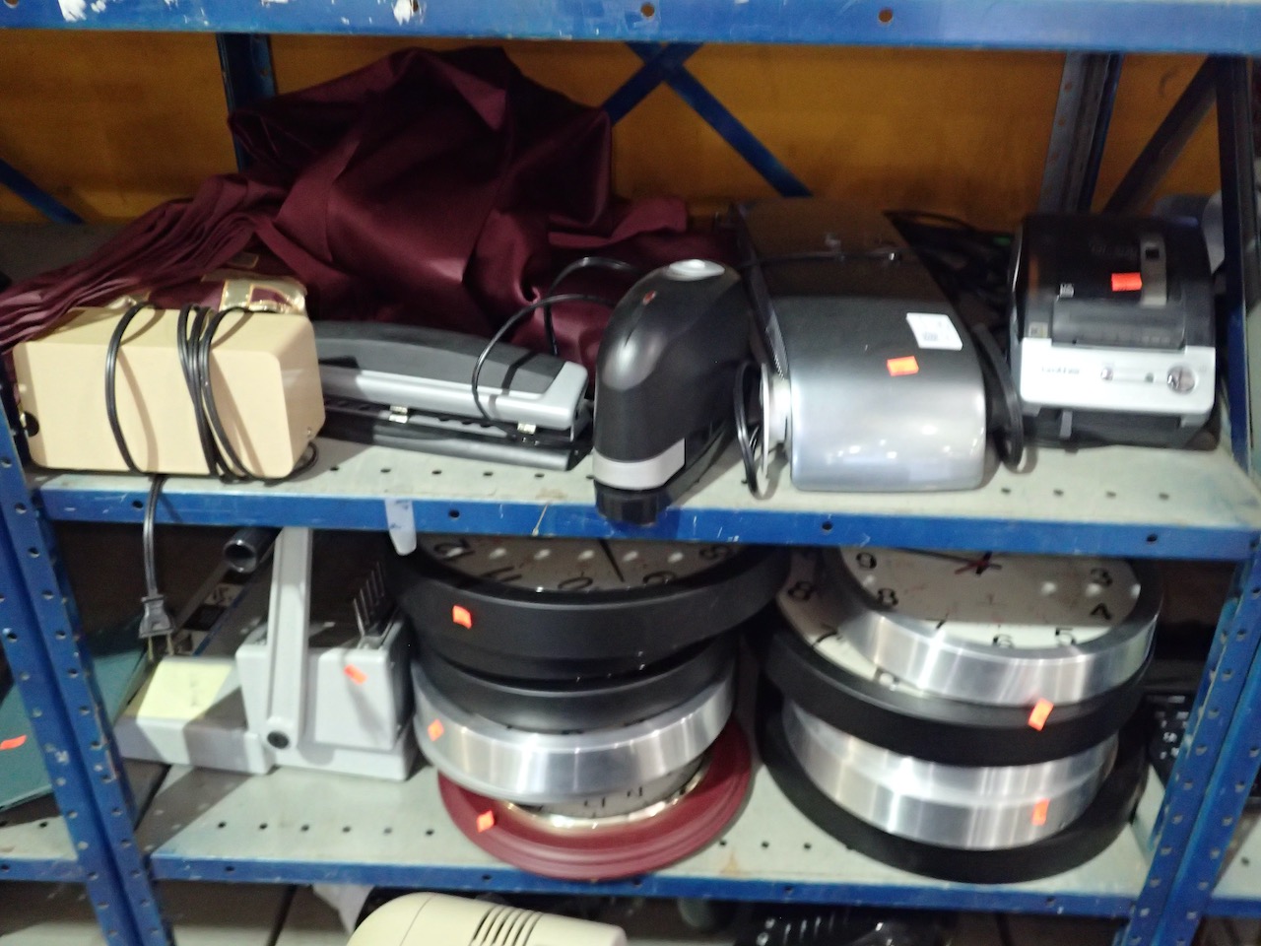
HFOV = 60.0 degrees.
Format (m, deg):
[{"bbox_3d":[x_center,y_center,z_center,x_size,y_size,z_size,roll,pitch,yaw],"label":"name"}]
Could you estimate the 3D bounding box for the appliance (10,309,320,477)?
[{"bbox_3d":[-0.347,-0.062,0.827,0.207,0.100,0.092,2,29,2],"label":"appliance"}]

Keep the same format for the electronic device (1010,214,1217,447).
[{"bbox_3d":[0.387,-0.122,0.898,0.146,0.142,0.188,6,30,10],"label":"electronic device"}]

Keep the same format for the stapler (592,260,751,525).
[{"bbox_3d":[0.033,-0.066,0.816,0.060,0.122,0.205,11,31,18],"label":"stapler"}]

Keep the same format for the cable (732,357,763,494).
[{"bbox_3d":[0.086,-0.038,0.800,0.030,0.090,0.070,2,29,2],"label":"cable"}]

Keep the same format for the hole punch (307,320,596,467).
[{"bbox_3d":[-0.174,-0.080,0.880,0.295,0.078,0.102,8,30,13],"label":"hole punch"}]

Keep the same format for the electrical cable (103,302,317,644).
[{"bbox_3d":[-0.310,0.003,0.841,0.135,0.240,0.115,2,29,2],"label":"electrical cable"}]

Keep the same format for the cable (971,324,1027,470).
[{"bbox_3d":[0.288,-0.065,0.859,0.040,0.080,0.110,2,29,2],"label":"cable"}]

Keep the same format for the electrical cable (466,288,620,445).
[{"bbox_3d":[-0.065,-0.082,0.821,0.115,0.100,0.080,2,29,2],"label":"electrical cable"}]

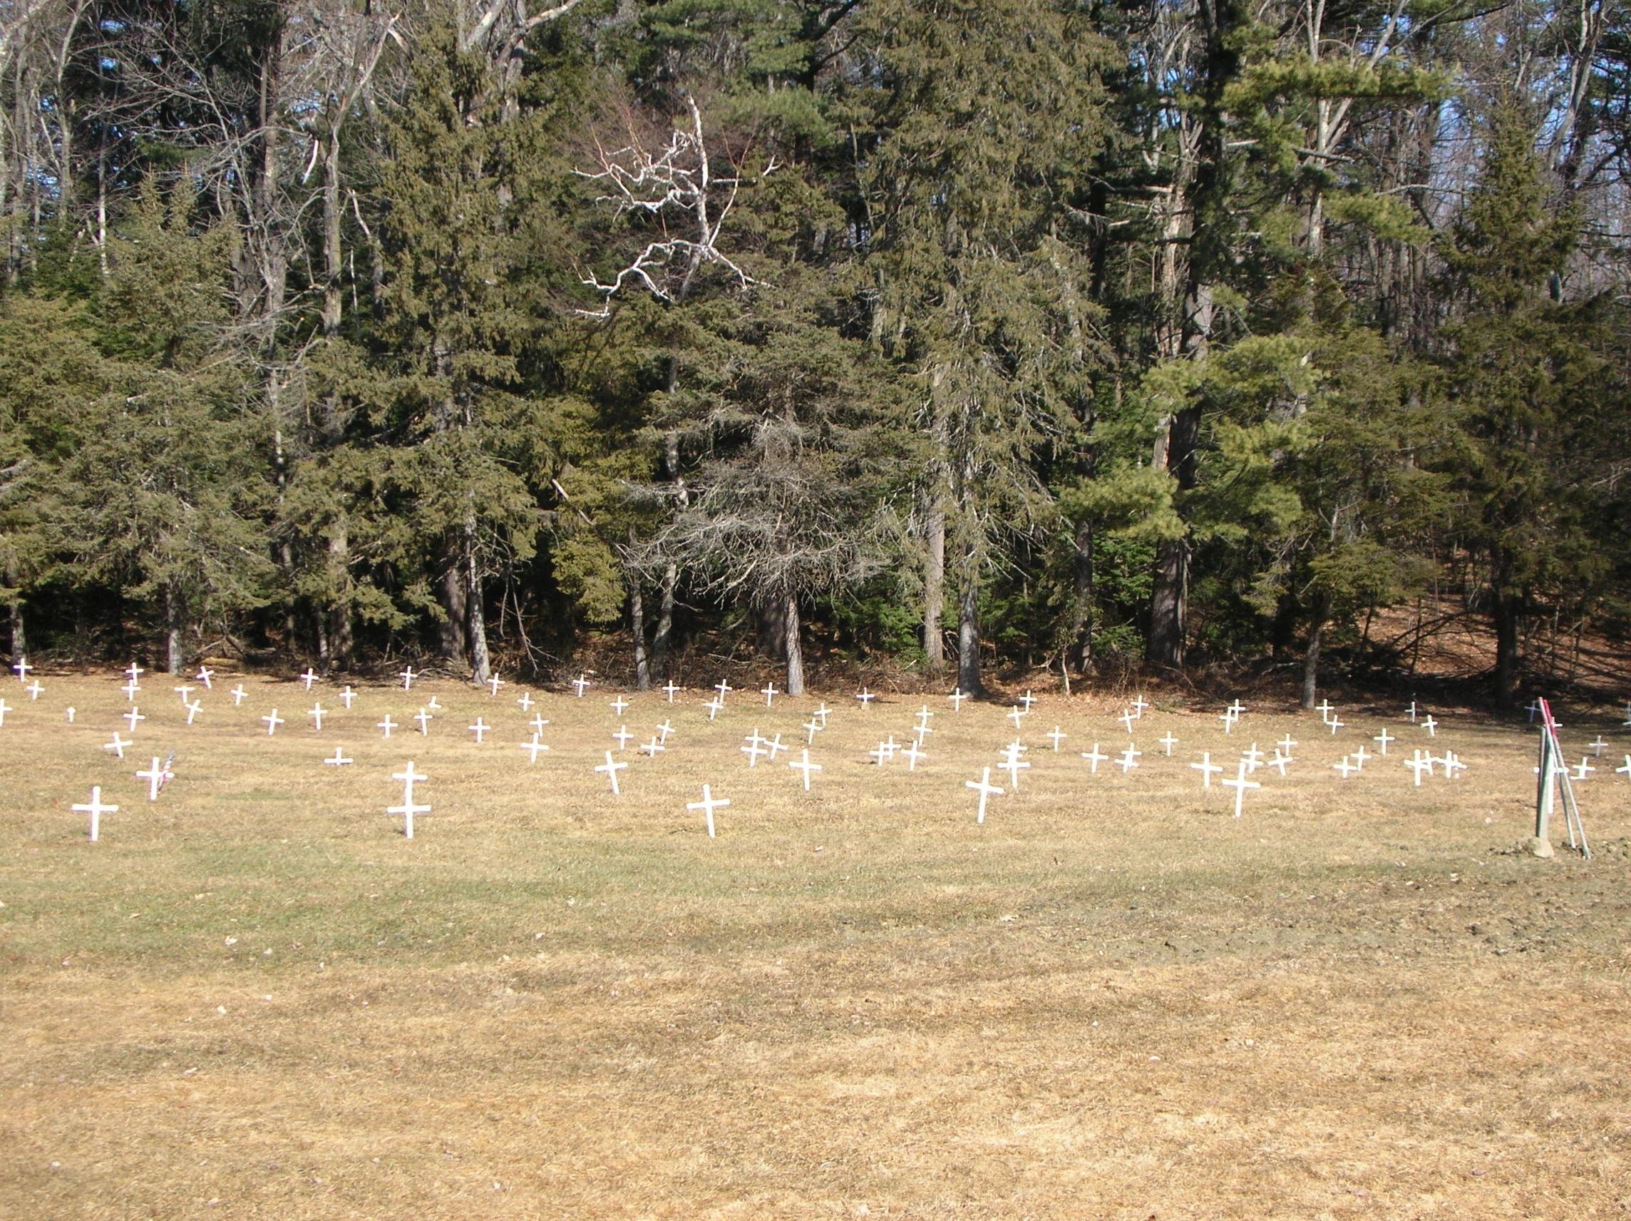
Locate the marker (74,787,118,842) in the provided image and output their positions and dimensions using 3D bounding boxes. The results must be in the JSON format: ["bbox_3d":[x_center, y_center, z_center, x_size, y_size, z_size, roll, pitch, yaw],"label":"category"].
[{"bbox_3d":[-6.323,1.786,24.000,0.400,0.476,0.045,2,-1,-11],"label":"marker"}]

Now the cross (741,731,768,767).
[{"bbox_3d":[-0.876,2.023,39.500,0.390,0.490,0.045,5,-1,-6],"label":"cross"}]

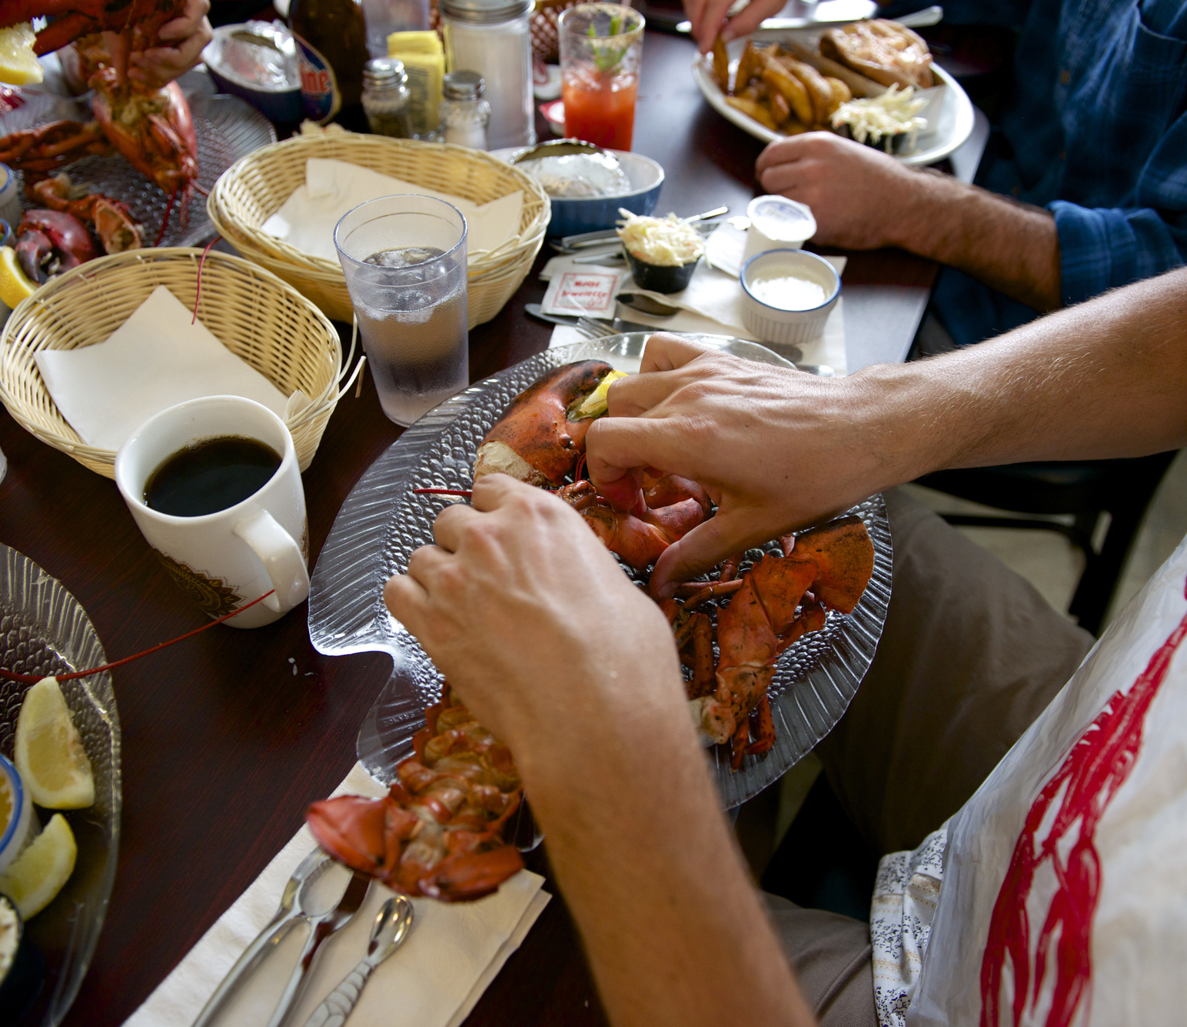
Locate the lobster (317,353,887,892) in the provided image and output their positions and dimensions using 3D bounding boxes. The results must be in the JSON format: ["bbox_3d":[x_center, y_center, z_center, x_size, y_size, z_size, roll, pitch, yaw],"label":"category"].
[{"bbox_3d":[0.008,0.034,0.520,0.255,0.088,0.350,15,51,11],"label":"lobster"}]

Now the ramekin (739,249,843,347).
[{"bbox_3d":[0.142,-0.155,0.742,0.073,0.037,0.073,1,49,0],"label":"ramekin"}]

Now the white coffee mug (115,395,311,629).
[{"bbox_3d":[-0.188,0.011,0.544,0.108,0.103,0.086,34,56,26],"label":"white coffee mug"}]

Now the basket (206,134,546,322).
[{"bbox_3d":[-0.151,-0.199,0.751,0.248,0.072,0.170,12,49,10],"label":"basket"}]

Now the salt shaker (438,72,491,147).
[{"bbox_3d":[-0.099,-0.304,0.815,0.041,0.087,0.041,1,50,0],"label":"salt shaker"}]

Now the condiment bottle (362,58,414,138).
[{"bbox_3d":[-0.160,-0.316,0.824,0.041,0.087,0.041,1,50,0],"label":"condiment bottle"}]

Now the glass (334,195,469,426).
[{"bbox_3d":[-0.110,-0.120,0.634,0.073,0.129,0.073,1,50,0],"label":"glass"}]

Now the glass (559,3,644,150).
[{"bbox_3d":[0.006,-0.339,0.841,0.068,0.128,0.068,1,49,0],"label":"glass"}]

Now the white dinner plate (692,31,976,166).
[{"bbox_3d":[0.219,-0.386,0.954,0.234,0.027,0.290,-18,51,-16],"label":"white dinner plate"}]

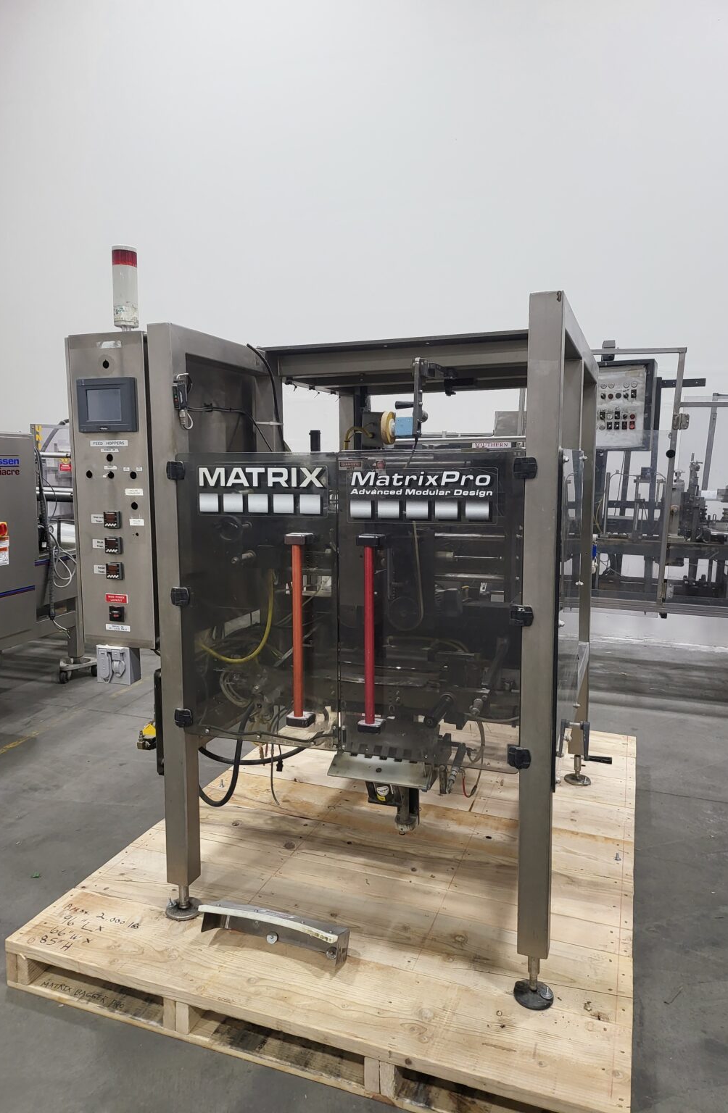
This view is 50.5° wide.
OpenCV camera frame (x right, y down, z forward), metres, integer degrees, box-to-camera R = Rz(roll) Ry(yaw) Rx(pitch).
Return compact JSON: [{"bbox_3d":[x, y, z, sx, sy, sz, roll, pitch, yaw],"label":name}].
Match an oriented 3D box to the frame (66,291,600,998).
[{"bbox_3d":[0.068,0.150,2.823,1.447,1.799,1.527,2,7,20],"label":"frame"}]

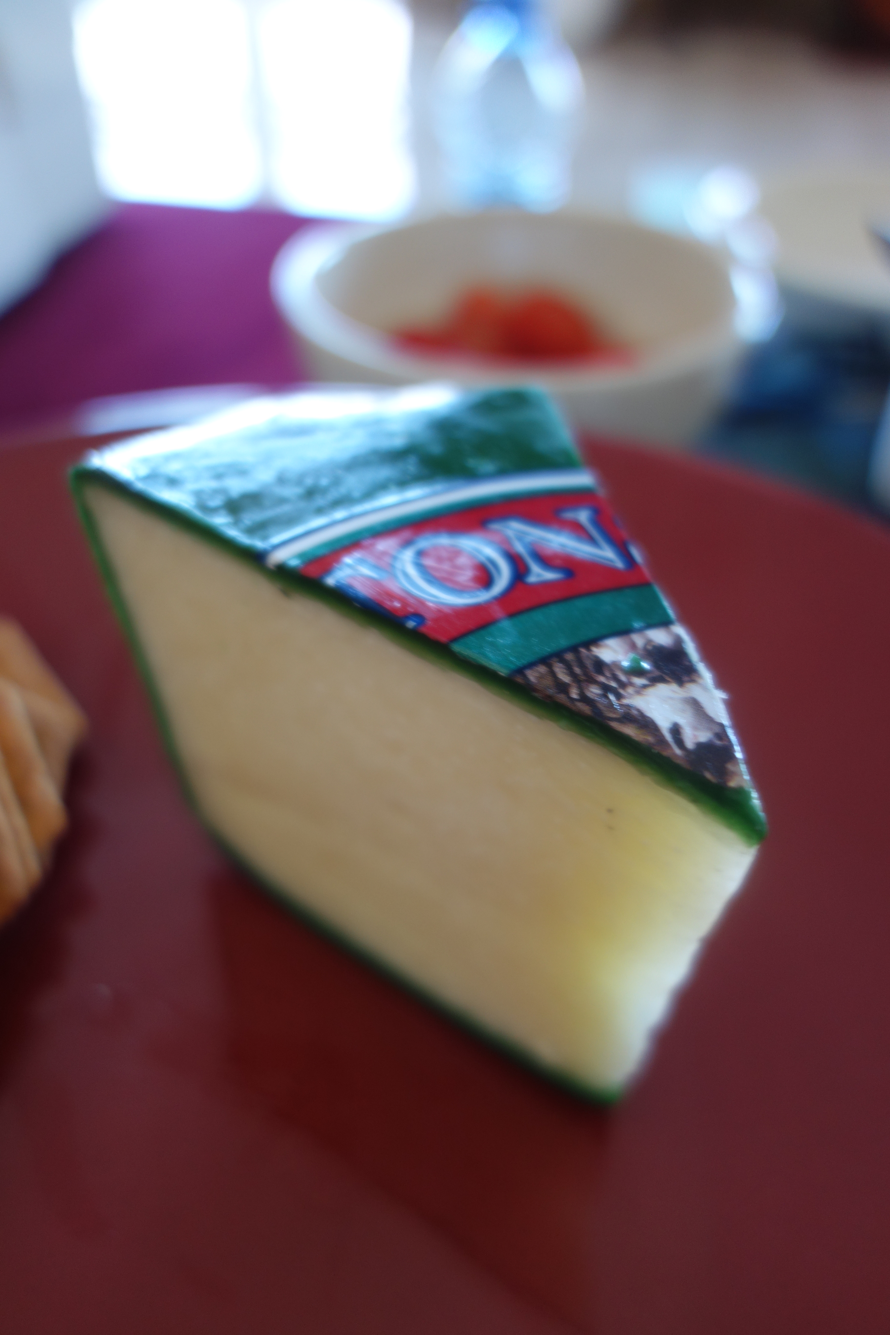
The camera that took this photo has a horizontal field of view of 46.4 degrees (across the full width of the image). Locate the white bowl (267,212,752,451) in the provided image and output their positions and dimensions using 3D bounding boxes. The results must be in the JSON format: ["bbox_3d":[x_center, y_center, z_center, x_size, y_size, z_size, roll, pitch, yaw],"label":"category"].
[{"bbox_3d":[0.014,-0.078,0.279,0.118,0.052,0.118,2,40,-2],"label":"white bowl"}]

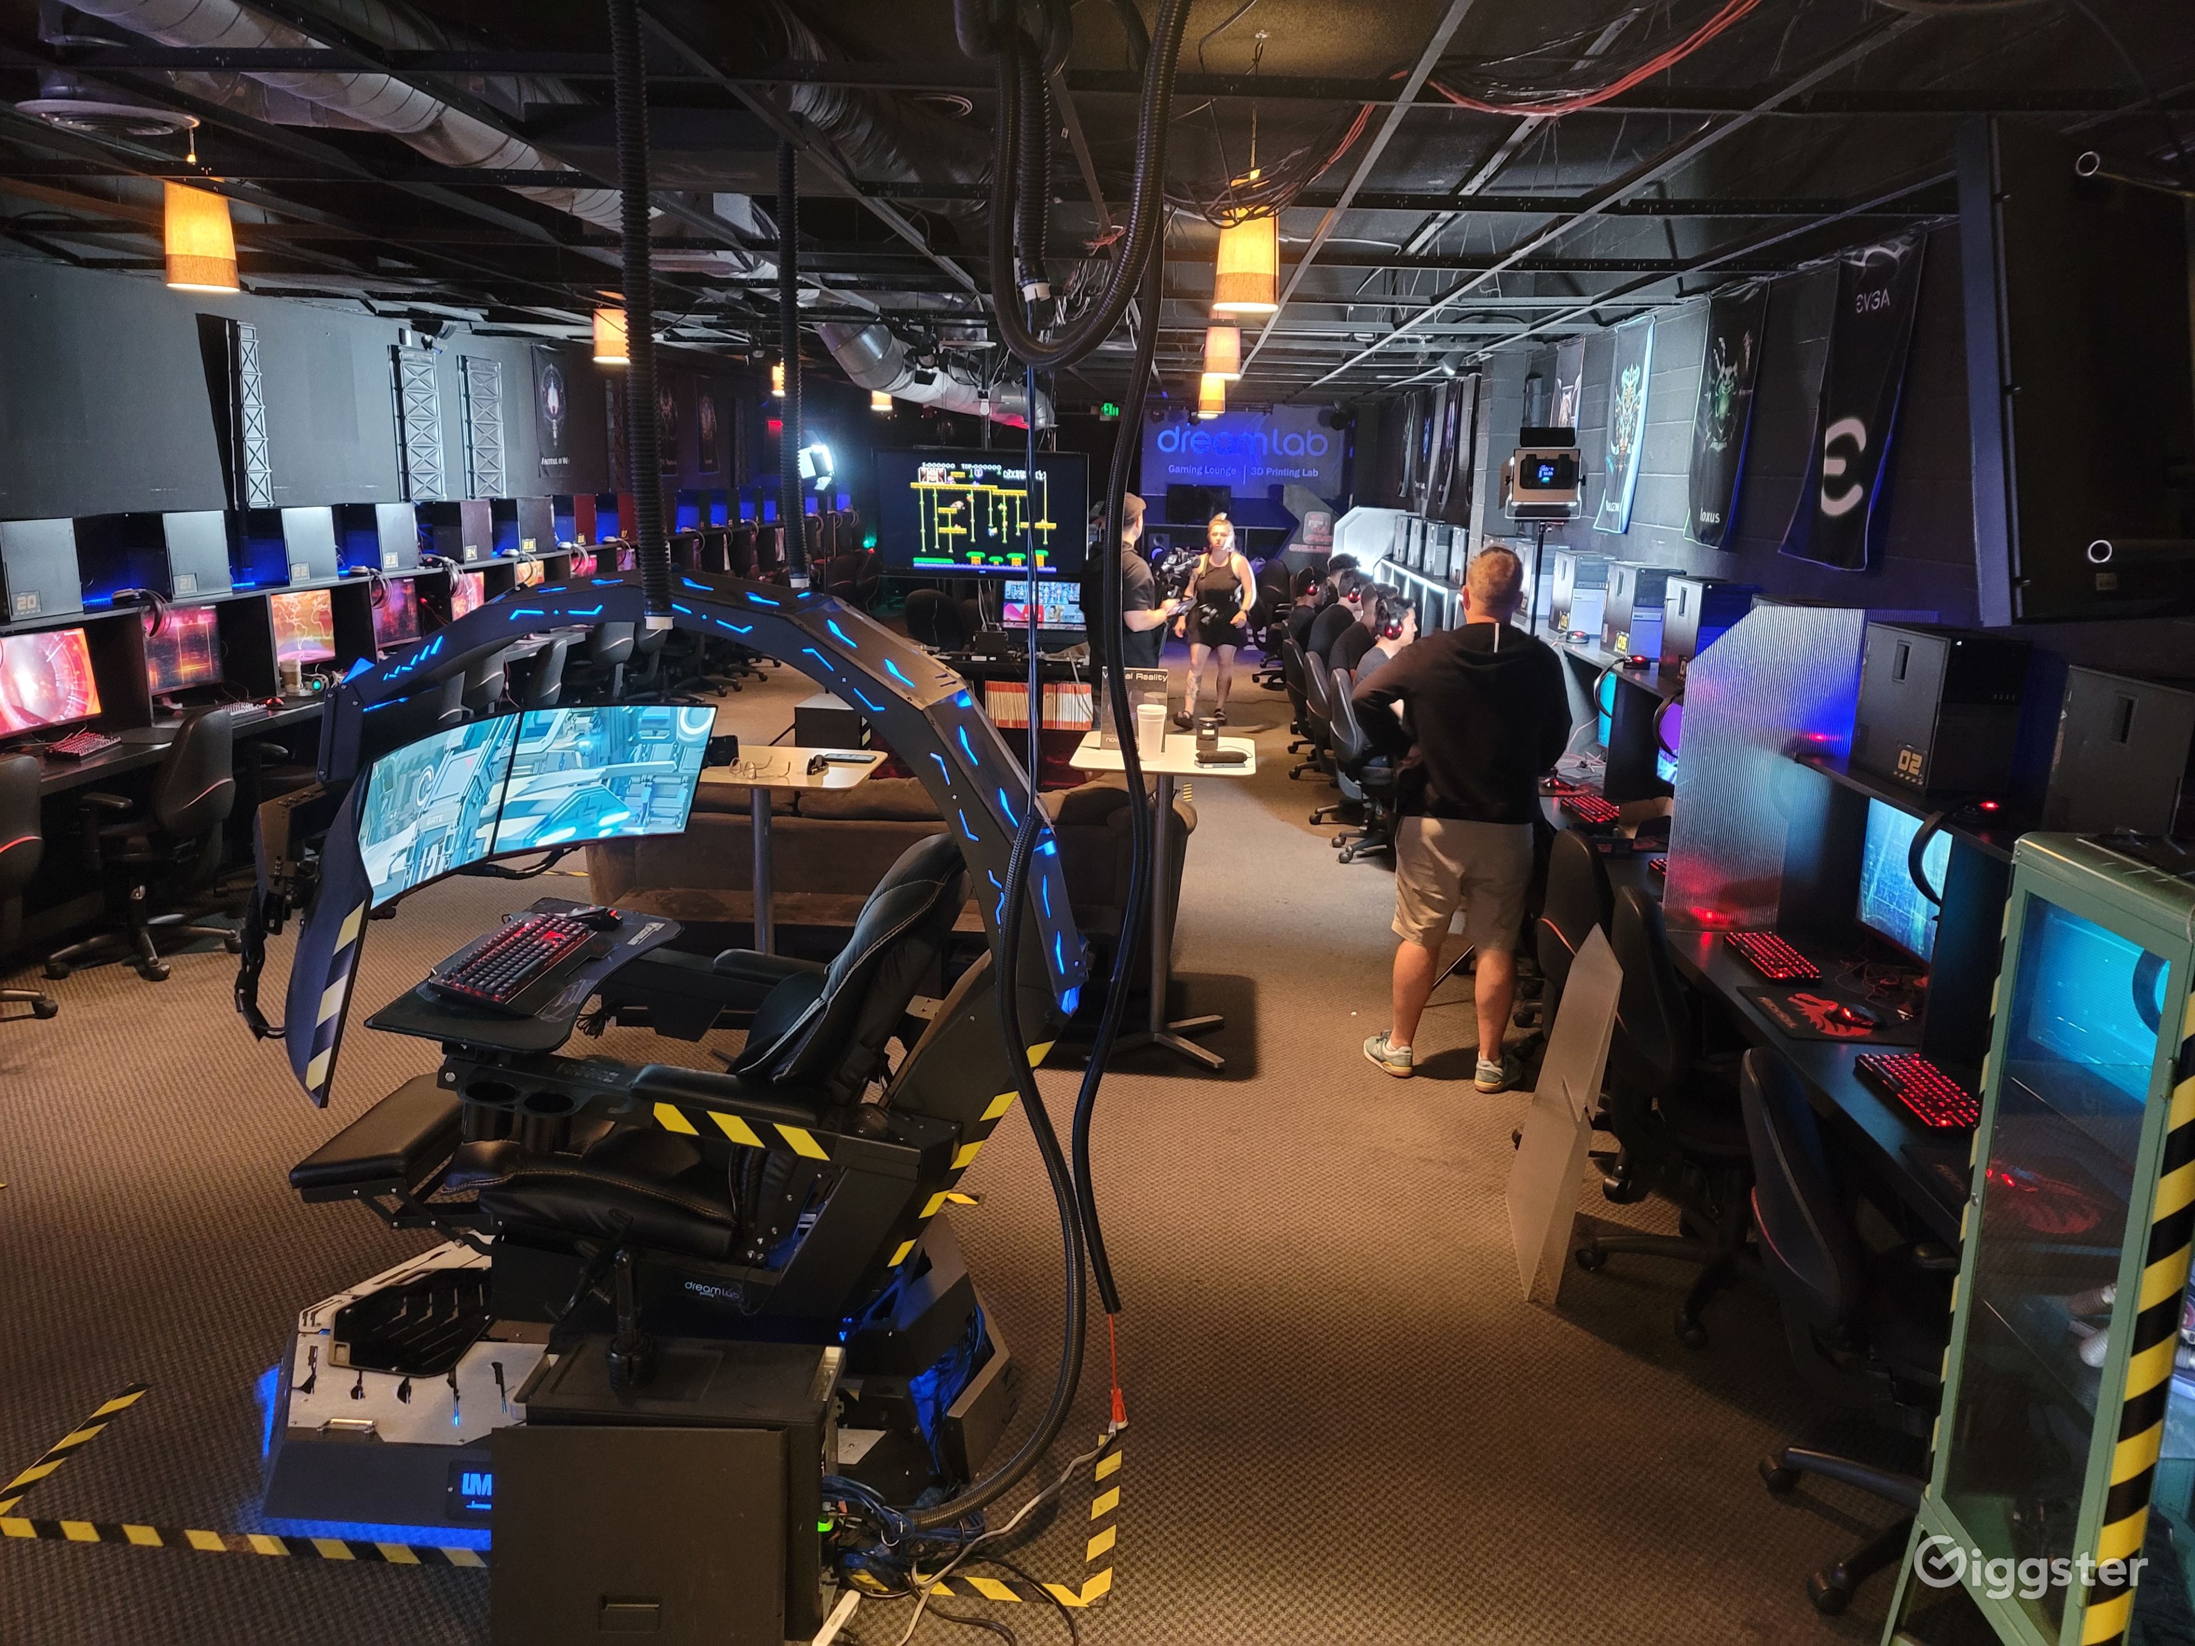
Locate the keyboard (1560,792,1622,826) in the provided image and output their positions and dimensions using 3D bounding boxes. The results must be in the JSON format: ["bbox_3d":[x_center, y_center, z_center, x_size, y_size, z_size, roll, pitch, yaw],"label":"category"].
[{"bbox_3d":[1.782,-0.048,5.741,0.126,0.038,0.355,2,13,3],"label":"keyboard"}]

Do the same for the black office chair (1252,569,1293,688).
[{"bbox_3d":[1.866,-1.915,15.478,0.680,1.080,0.650,-8,16,-36],"label":"black office chair"}]

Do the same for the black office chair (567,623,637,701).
[{"bbox_3d":[-3.761,-1.093,11.442,0.680,1.020,0.640,7,14,23],"label":"black office chair"}]

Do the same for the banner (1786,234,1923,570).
[{"bbox_3d":[2.182,-1.195,4.667,0.100,0.900,0.570,2,13,3],"label":"banner"}]

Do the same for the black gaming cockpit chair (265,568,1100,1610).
[{"bbox_3d":[-0.922,0.394,3.316,1.800,1.770,1.720,2,13,3],"label":"black gaming cockpit chair"}]

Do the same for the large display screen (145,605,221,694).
[{"bbox_3d":[-4.044,-0.764,6.981,0.050,0.345,0.550,2,13,3],"label":"large display screen"}]

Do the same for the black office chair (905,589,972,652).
[{"bbox_3d":[-1.183,-1.221,11.701,0.600,1.000,0.620,-2,13,-14],"label":"black office chair"}]

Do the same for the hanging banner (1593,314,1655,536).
[{"bbox_3d":[2.295,-1.732,6.997,0.090,0.900,0.610,2,13,3],"label":"hanging banner"}]

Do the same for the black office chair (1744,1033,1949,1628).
[{"bbox_3d":[1.491,0.878,2.849,0.680,1.000,0.630,2,13,3],"label":"black office chair"}]

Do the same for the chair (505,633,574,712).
[{"bbox_3d":[-3.416,-0.547,9.033,0.680,1.020,0.640,3,13,8],"label":"chair"}]

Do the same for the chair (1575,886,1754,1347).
[{"bbox_3d":[1.532,0.659,3.762,0.680,1.020,0.630,2,13,0],"label":"chair"}]

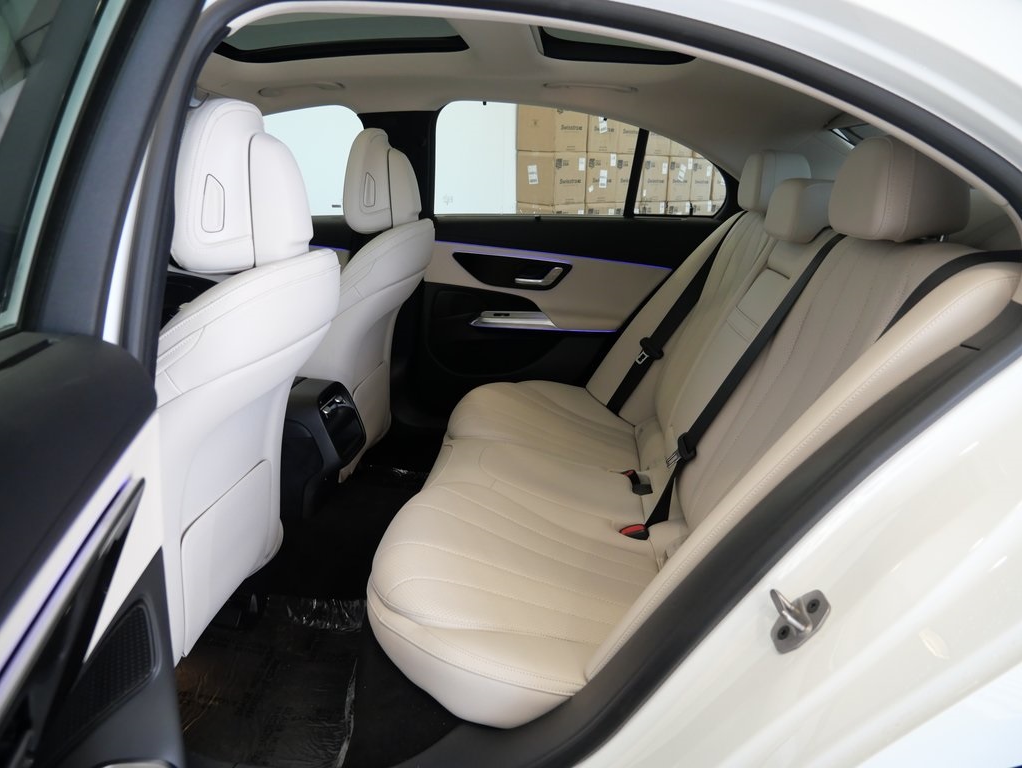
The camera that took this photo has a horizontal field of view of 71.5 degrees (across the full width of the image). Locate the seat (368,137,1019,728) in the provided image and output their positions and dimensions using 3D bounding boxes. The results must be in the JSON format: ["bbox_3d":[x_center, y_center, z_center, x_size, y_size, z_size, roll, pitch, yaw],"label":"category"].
[{"bbox_3d":[0.252,0.000,1.576,0.960,1.005,1.420,2,17,6],"label":"seat"}]

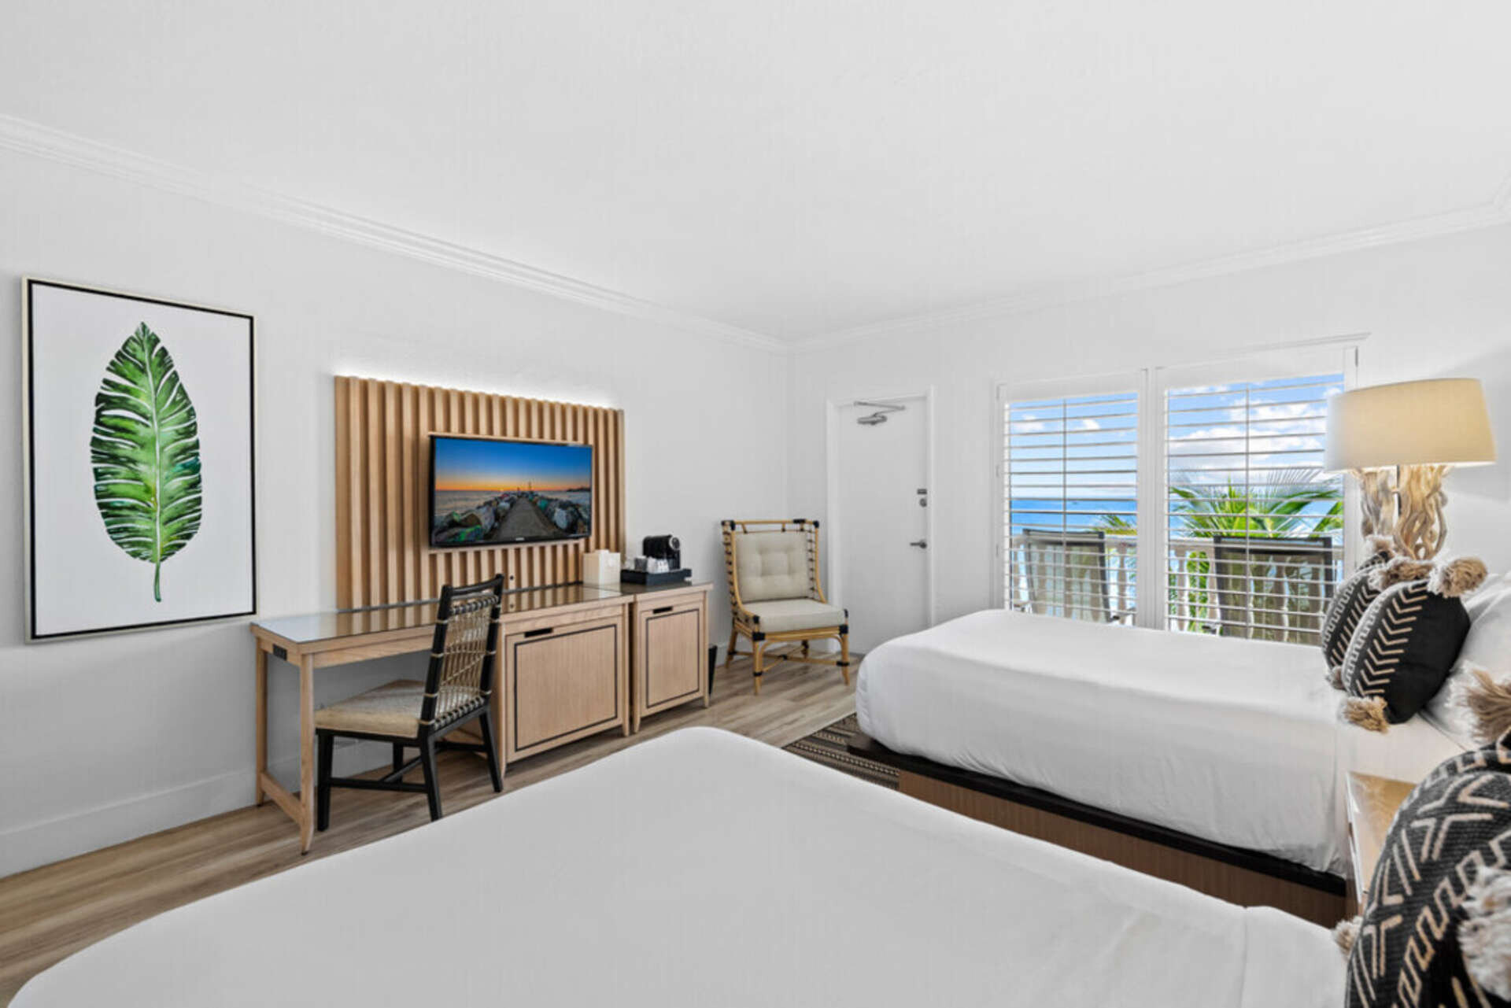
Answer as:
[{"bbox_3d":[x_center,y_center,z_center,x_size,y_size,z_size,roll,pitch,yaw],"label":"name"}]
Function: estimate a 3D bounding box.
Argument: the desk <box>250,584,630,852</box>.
[{"bbox_3d":[-1.388,0.880,3.220,0.625,0.762,1.558,0,1,39],"label":"desk"}]

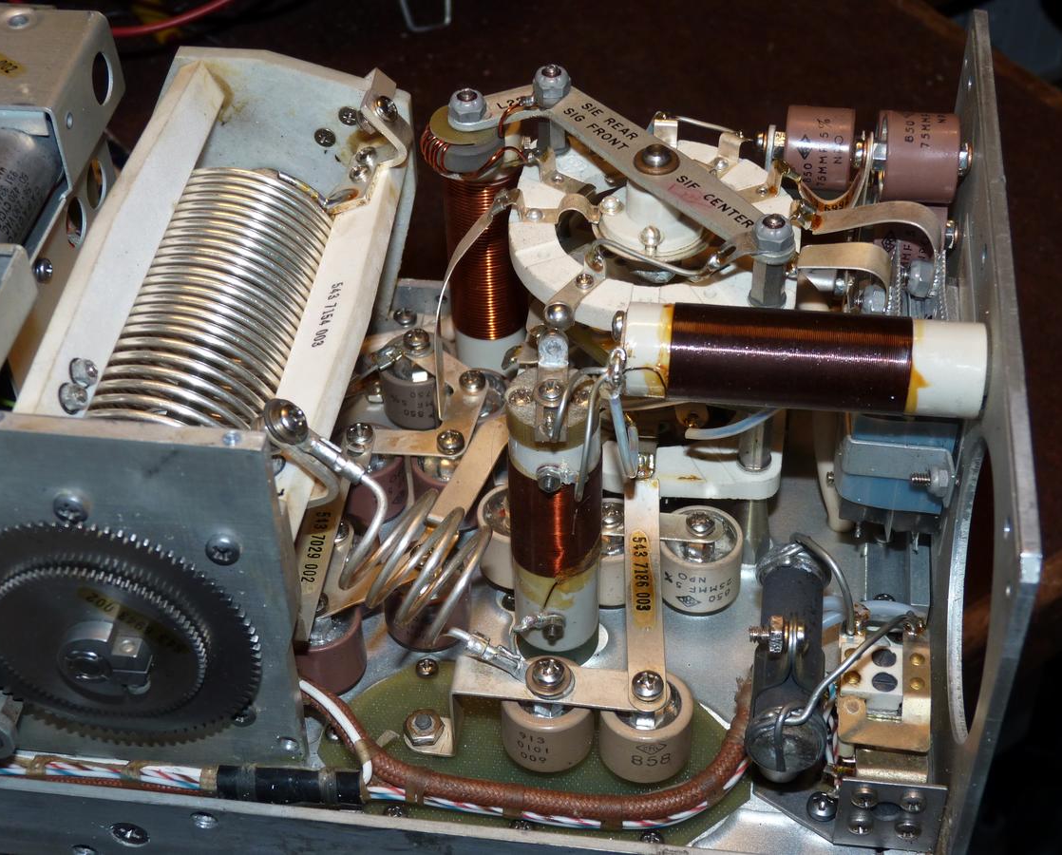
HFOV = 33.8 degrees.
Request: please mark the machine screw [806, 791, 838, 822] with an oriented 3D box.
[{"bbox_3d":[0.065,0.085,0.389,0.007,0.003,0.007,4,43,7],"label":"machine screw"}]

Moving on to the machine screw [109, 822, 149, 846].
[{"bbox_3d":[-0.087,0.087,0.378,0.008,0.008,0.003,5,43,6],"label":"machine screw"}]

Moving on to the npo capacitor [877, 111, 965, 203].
[{"bbox_3d":[0.091,-0.064,0.412,0.017,0.021,0.021,5,42,7],"label":"npo capacitor"}]

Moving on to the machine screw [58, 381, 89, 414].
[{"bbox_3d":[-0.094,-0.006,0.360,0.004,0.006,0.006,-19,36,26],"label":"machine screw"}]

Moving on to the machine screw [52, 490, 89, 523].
[{"bbox_3d":[-0.102,0.018,0.386,0.008,0.008,0.004,5,43,6],"label":"machine screw"}]

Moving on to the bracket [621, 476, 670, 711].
[{"bbox_3d":[0.026,0.037,0.394,0.008,0.003,0.061,0,52,2],"label":"bracket"}]

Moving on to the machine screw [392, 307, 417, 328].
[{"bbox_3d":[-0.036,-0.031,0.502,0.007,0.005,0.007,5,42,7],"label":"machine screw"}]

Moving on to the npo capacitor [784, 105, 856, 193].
[{"bbox_3d":[0.077,-0.074,0.465,0.017,0.021,0.021,5,43,6],"label":"npo capacitor"}]

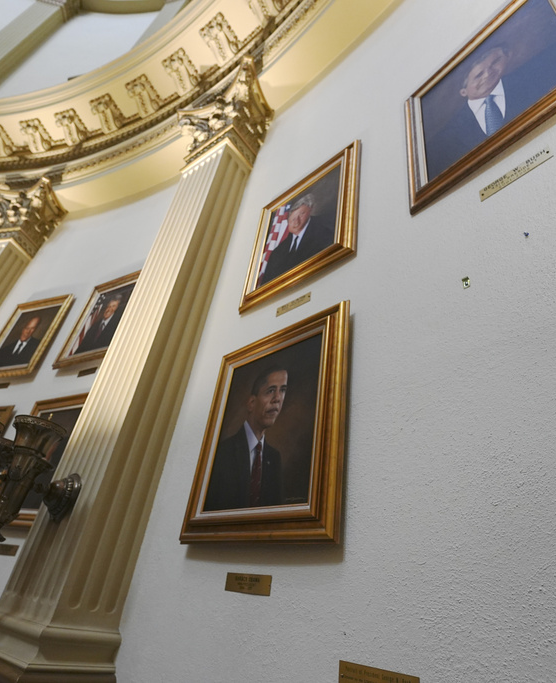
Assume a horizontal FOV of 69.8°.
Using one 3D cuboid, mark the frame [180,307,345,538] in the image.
[{"bbox_3d":[-0.044,0.294,1.450,0.693,0.788,0.045,-23,-45,39],"label":"frame"}]

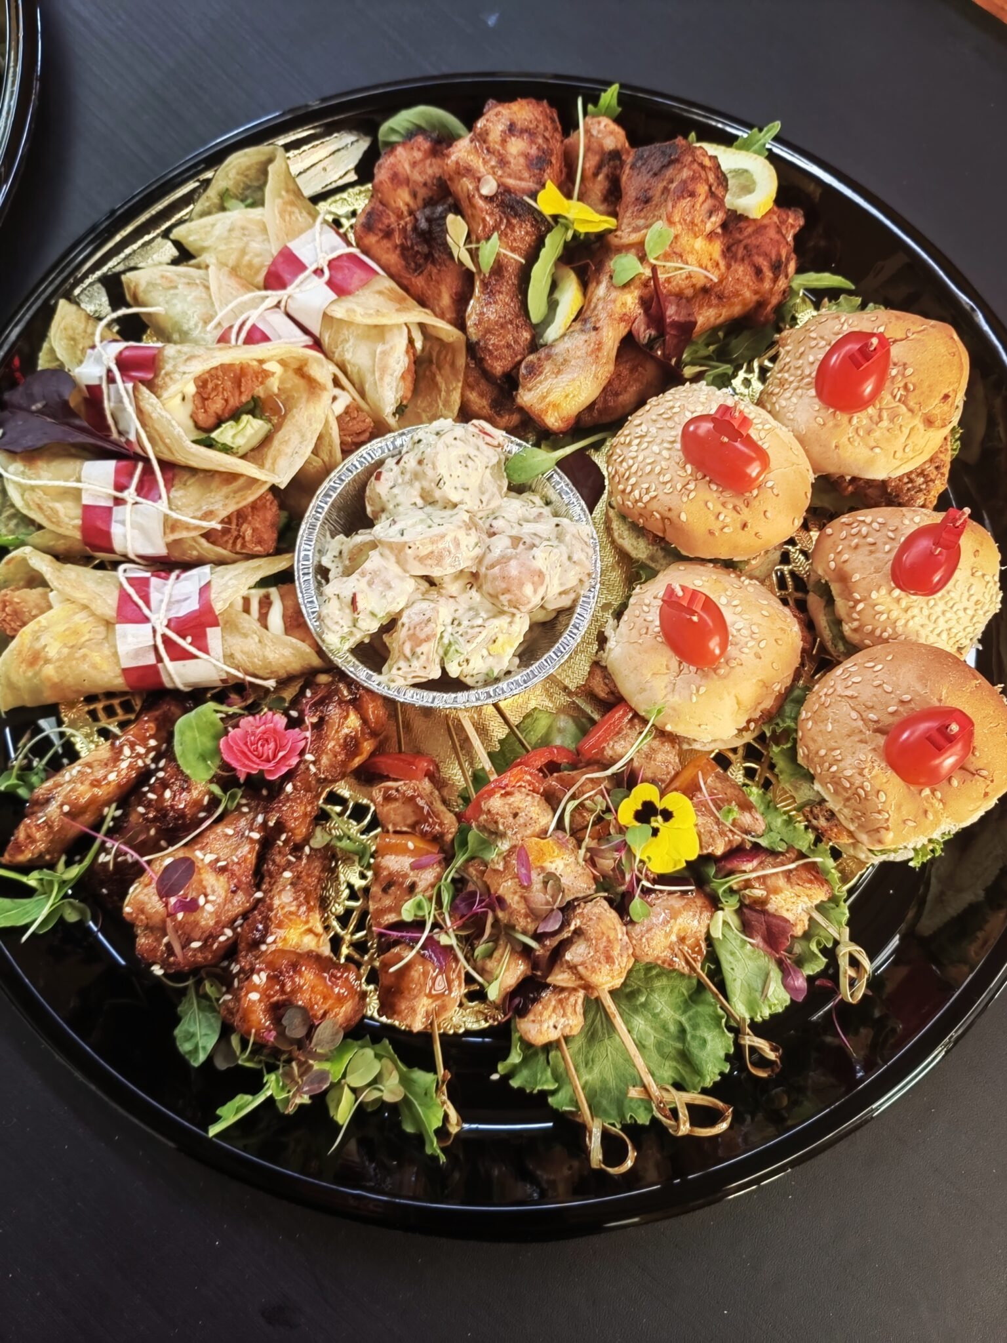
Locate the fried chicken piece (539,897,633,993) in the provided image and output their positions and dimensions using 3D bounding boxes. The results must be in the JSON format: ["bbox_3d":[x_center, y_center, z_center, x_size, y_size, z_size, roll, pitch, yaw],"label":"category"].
[{"bbox_3d":[0.026,0.088,0.336,0.030,0.025,0.032,41,78,9],"label":"fried chicken piece"}]

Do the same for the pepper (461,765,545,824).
[{"bbox_3d":[0.000,0.044,0.373,0.034,0.014,0.012,-30,77,-7],"label":"pepper"}]

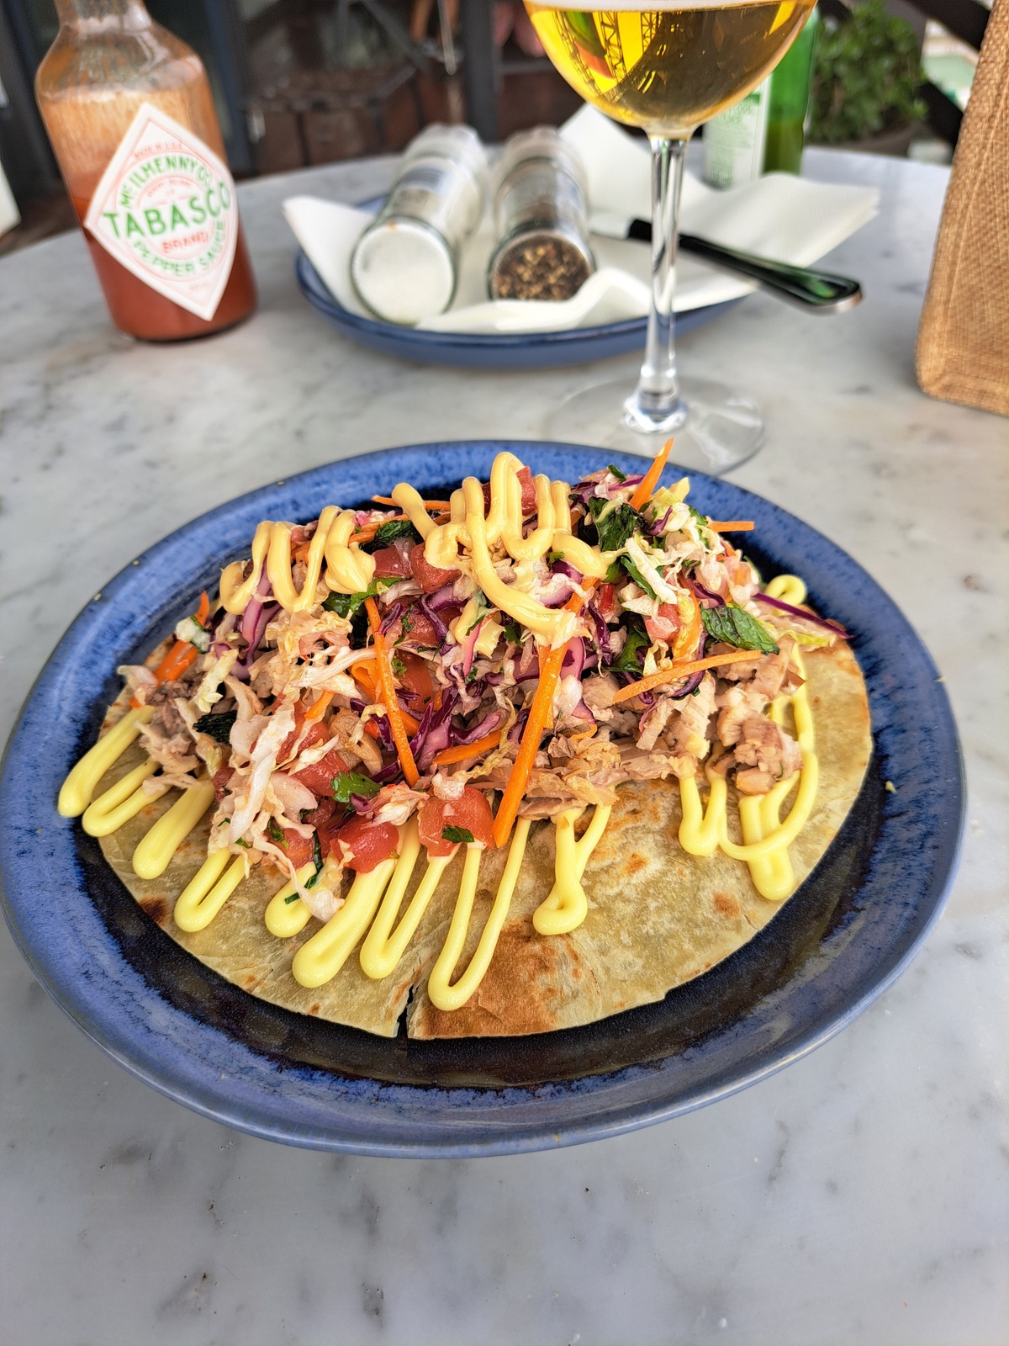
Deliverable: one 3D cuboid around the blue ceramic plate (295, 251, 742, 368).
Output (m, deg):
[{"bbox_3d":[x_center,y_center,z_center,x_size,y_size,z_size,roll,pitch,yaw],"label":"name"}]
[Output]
[{"bbox_3d":[0.018,-0.199,0.449,0.231,0.024,0.231,-3,43,3],"label":"blue ceramic plate"}]

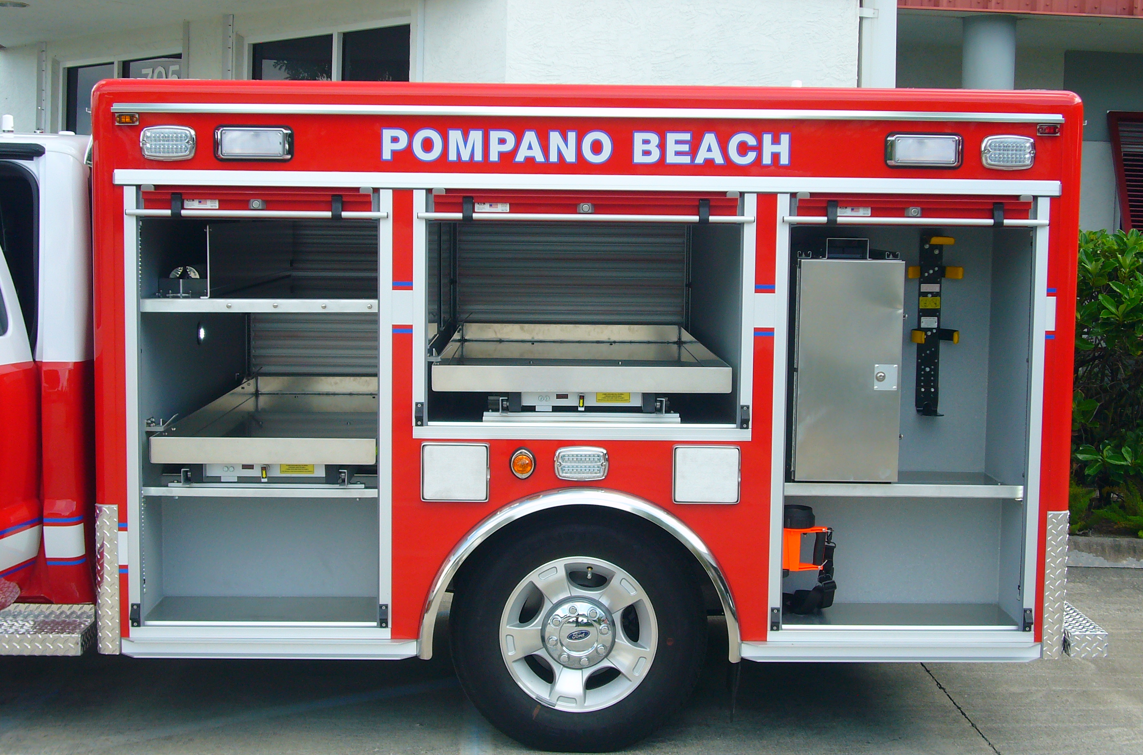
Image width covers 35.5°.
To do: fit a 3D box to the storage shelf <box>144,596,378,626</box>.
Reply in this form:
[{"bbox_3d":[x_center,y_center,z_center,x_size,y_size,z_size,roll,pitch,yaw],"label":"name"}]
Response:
[{"bbox_3d":[-0.990,0.773,5.875,0.754,0.020,0.350,1,5,-1],"label":"storage shelf"}]

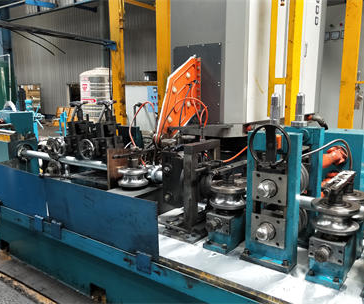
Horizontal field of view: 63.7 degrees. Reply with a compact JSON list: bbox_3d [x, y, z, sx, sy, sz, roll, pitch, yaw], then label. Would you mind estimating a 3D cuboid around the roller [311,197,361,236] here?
[{"bbox_3d":[0.895,0.366,1.713,0.254,0.147,0.254,6,11,35],"label":"roller"}]

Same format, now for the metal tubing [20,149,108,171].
[{"bbox_3d":[-1.486,0.098,3.557,1.742,0.077,0.077,6,11,35],"label":"metal tubing"}]

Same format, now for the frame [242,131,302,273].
[{"bbox_3d":[0.544,0.298,1.827,0.314,0.830,0.140,6,11,35],"label":"frame"}]

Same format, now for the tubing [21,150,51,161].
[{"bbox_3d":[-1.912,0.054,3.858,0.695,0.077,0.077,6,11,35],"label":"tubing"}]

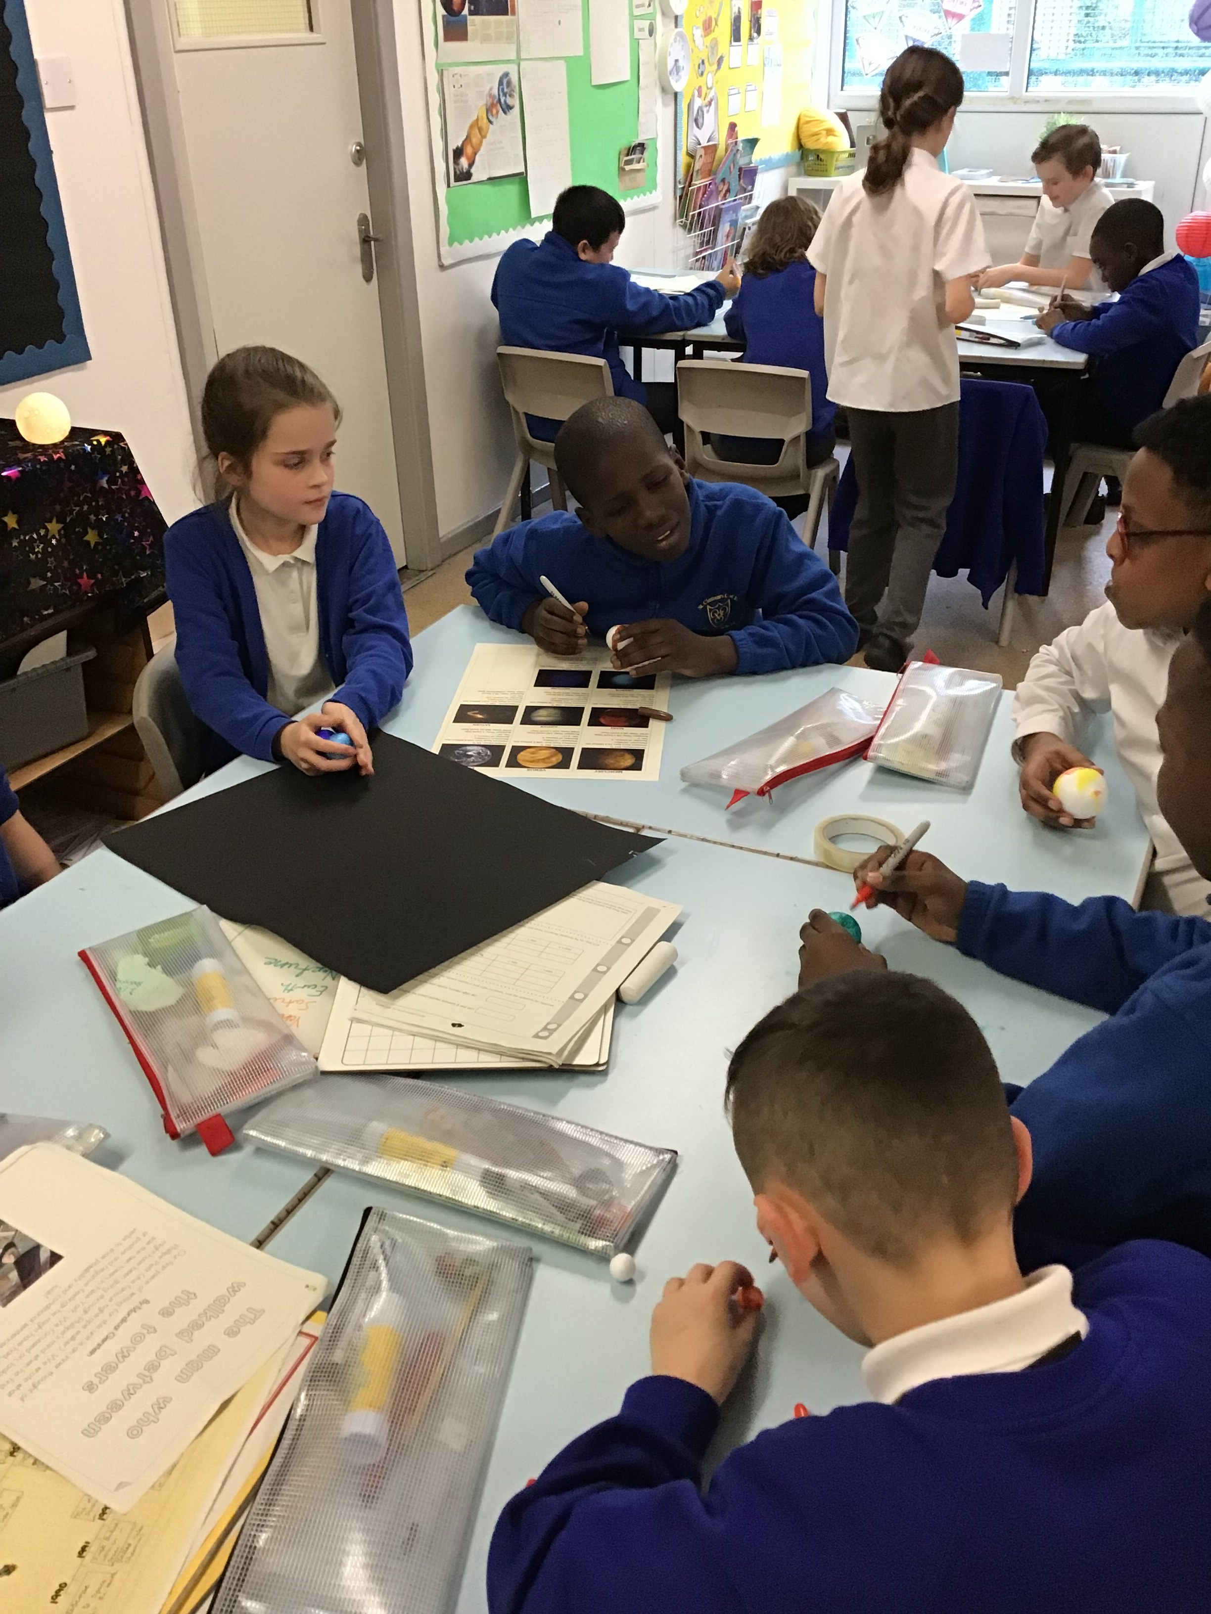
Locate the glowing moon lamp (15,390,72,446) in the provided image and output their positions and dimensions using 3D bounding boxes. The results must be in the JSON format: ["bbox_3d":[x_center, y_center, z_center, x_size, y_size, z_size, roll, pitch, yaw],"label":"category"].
[{"bbox_3d":[-1.035,-0.716,2.664,0.105,0.102,0.105,-1,28,1],"label":"glowing moon lamp"}]

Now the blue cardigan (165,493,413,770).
[{"bbox_3d":[-0.431,-0.212,2.050,0.350,0.410,0.350,-12,30,-18],"label":"blue cardigan"}]

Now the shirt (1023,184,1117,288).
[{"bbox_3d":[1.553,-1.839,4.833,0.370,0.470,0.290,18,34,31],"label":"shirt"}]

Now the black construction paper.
[{"bbox_3d":[-0.257,0.037,1.640,0.508,0.030,0.385,23,37,37],"label":"black construction paper"}]

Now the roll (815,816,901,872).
[{"bbox_3d":[0.285,0.041,1.612,0.100,0.022,0.100,-1,28,1],"label":"roll"}]

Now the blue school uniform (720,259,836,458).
[{"bbox_3d":[0.490,-1.275,4.019,0.370,0.470,0.330,12,31,23],"label":"blue school uniform"}]

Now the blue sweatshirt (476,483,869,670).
[{"bbox_3d":[0.102,-0.307,2.265,0.610,0.410,0.360,10,31,19],"label":"blue sweatshirt"}]

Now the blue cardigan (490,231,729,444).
[{"bbox_3d":[-0.005,-1.352,4.109,0.520,0.500,0.550,13,32,24],"label":"blue cardigan"}]

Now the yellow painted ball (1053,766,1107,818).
[{"bbox_3d":[0.541,-0.017,1.647,0.060,0.060,0.060,-1,29,1],"label":"yellow painted ball"}]

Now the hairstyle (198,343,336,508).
[{"bbox_3d":[-0.444,-0.508,1.910,0.195,0.205,0.160,21,36,35],"label":"hairstyle"}]

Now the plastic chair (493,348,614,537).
[{"bbox_3d":[-0.047,-0.984,4.138,0.410,0.670,0.460,16,33,28],"label":"plastic chair"}]

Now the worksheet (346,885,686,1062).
[{"bbox_3d":[-0.080,0.146,1.439,0.210,0.020,0.290,11,31,22],"label":"worksheet"}]

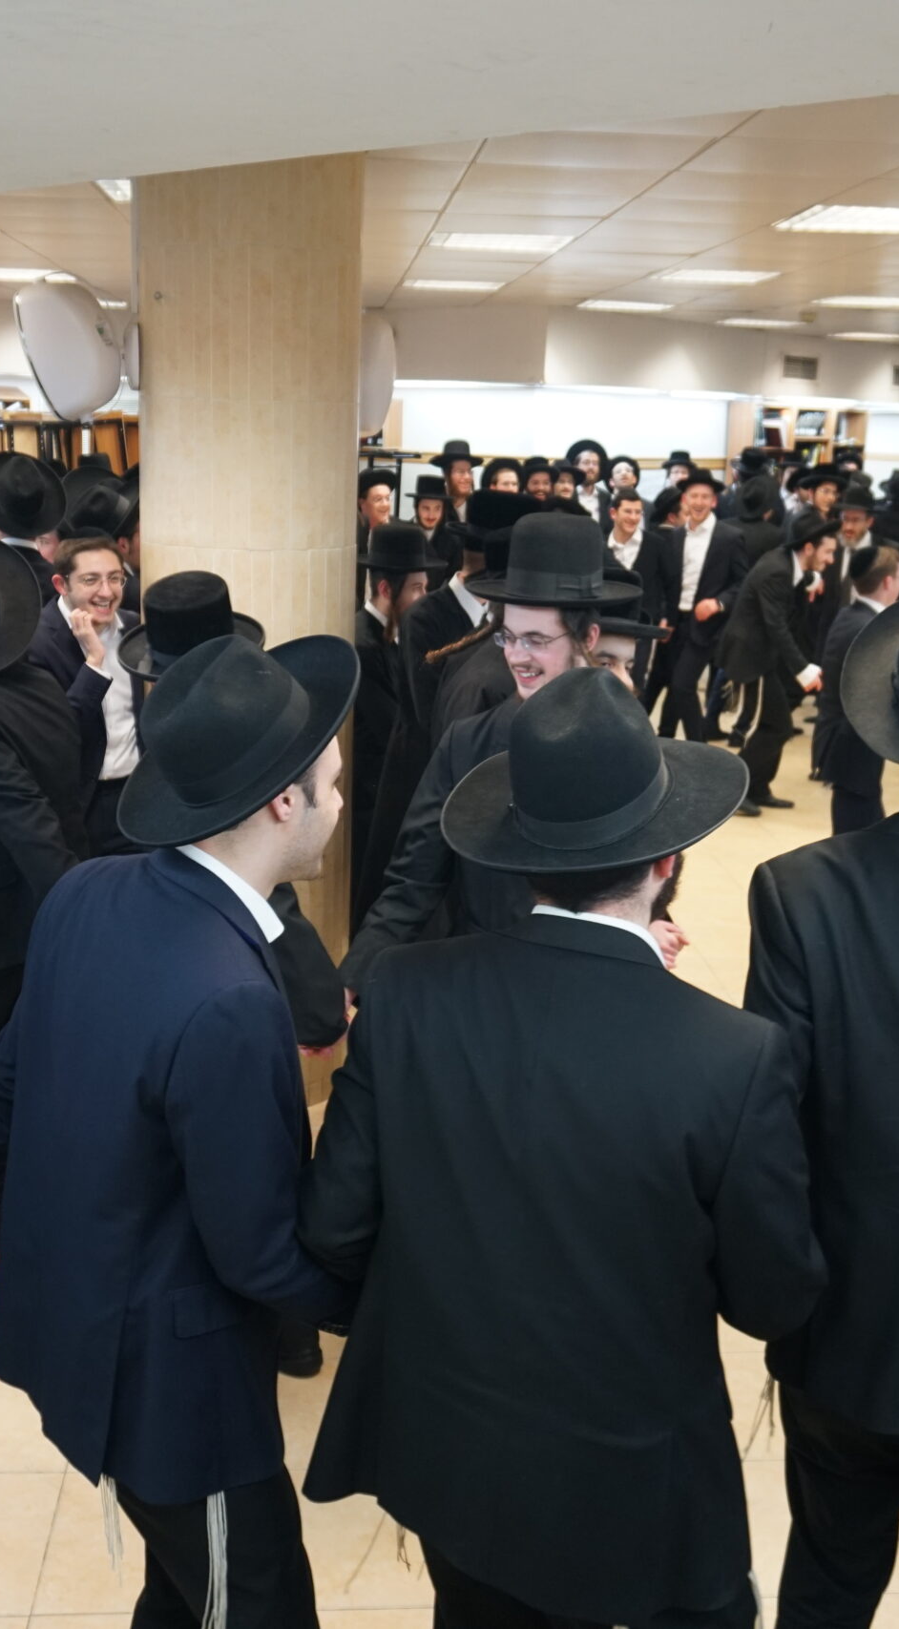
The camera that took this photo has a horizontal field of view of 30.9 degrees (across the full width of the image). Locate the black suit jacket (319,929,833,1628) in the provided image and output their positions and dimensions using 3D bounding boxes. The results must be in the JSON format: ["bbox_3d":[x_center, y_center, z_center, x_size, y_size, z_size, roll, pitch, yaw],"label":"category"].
[{"bbox_3d":[0.137,0.474,1.896,0.600,0.770,0.360,7,15,19],"label":"black suit jacket"}]

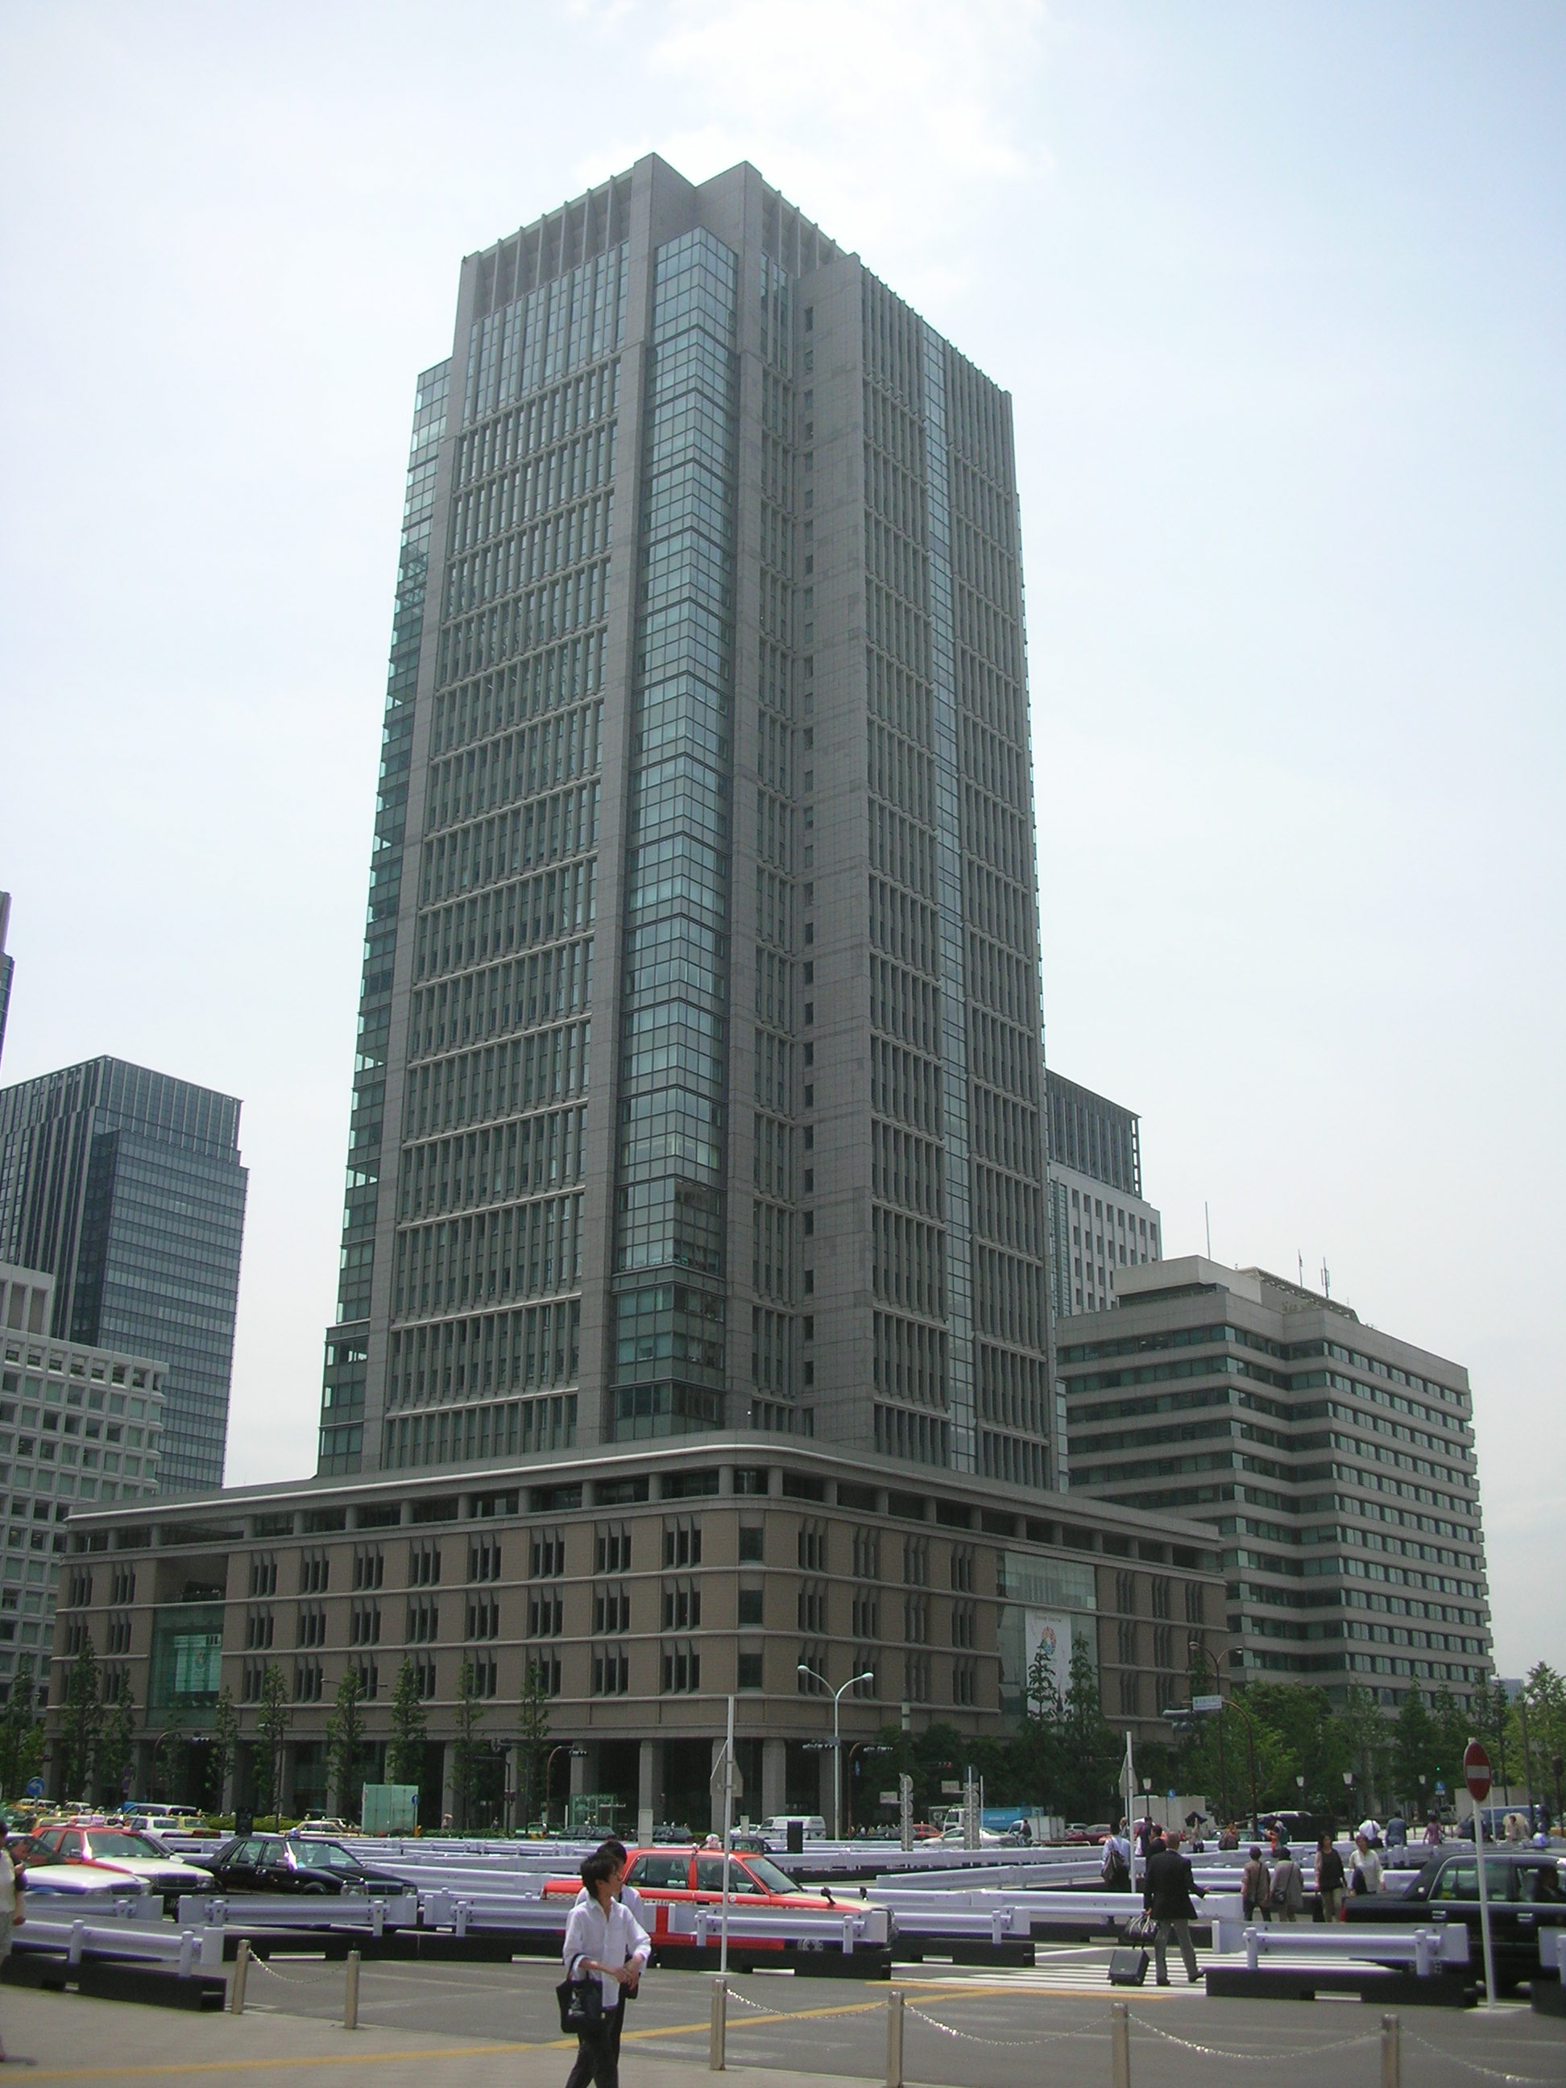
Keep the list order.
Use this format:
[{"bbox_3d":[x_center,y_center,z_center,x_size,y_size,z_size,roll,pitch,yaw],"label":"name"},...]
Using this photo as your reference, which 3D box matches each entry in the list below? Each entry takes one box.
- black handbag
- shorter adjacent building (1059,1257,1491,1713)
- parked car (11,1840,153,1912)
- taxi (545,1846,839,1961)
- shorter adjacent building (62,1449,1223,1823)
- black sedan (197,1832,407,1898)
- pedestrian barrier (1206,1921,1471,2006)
[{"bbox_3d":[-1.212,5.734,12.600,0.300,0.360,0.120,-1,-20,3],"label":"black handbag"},{"bbox_3d":[66.479,72.813,297.742,44.000,70.000,78.000,-14,-24,35],"label":"shorter adjacent building"},{"bbox_3d":[-11.217,11.842,30.018,4.650,1.500,1.700,-7,-21,19],"label":"parked car"},{"bbox_3d":[-0.755,11.317,27.712,4.690,1.520,1.700,-5,-21,15],"label":"taxi"},{"bbox_3d":[-13.934,66.902,226.220,98.500,32.000,85.100,-14,-24,35],"label":"shorter adjacent building"},{"bbox_3d":[-8.259,14.244,36.054,4.650,1.470,1.700,-16,-25,37],"label":"black sedan"},{"bbox_3d":[5.562,9.187,21.122,0.300,0.810,3.100,19,-27,-42],"label":"pedestrian barrier"}]

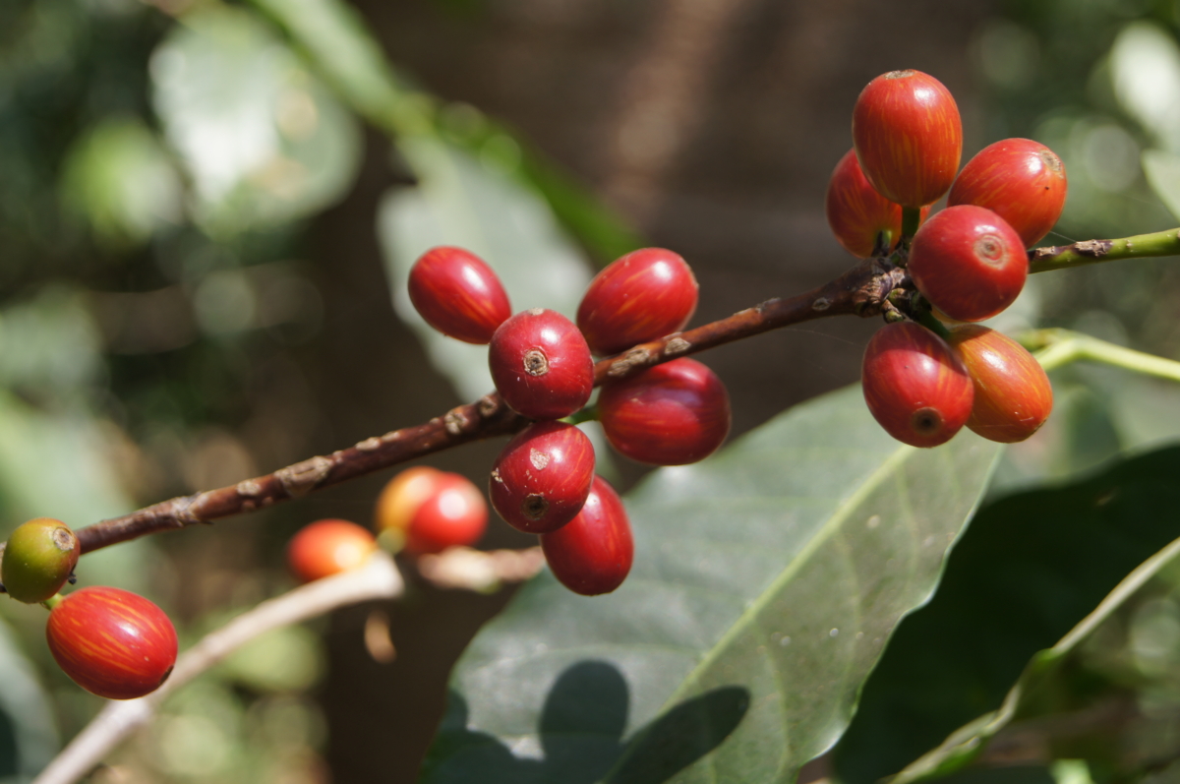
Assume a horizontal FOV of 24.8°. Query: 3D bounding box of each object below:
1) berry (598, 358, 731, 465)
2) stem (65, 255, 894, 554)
[{"bbox_3d":[0.009,0.002,0.337,0.017,0.013,0.013,6,0,-12],"label":"berry"},{"bbox_3d":[-0.013,0.002,0.335,0.108,0.007,0.006,-18,0,0],"label":"stem"}]

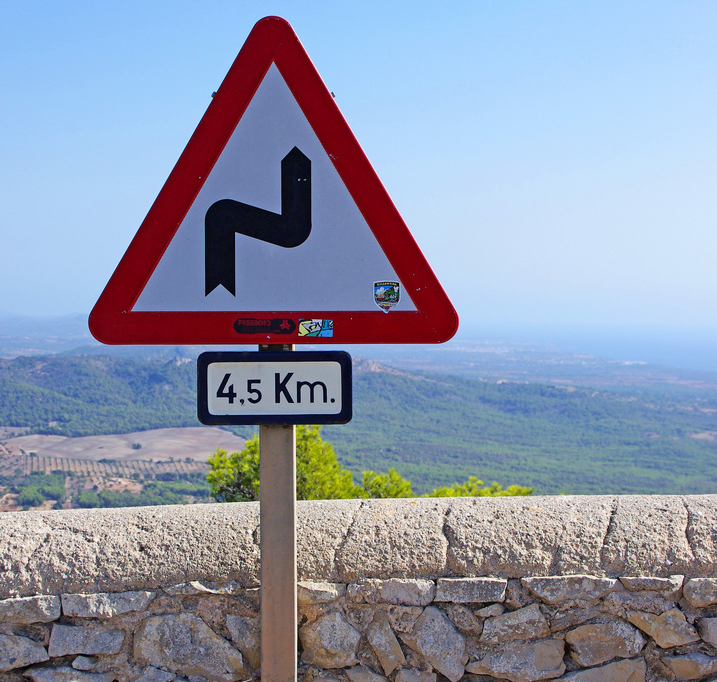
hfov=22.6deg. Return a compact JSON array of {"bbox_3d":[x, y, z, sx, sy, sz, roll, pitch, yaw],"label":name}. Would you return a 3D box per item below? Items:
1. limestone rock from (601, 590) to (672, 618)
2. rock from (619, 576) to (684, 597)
[{"bbox_3d":[0.698,0.655,4.530,0.175,0.070,0.120,0,1,0],"label":"limestone rock"},{"bbox_3d":[0.731,0.614,4.525,0.165,0.055,0.130,0,1,0],"label":"rock"}]

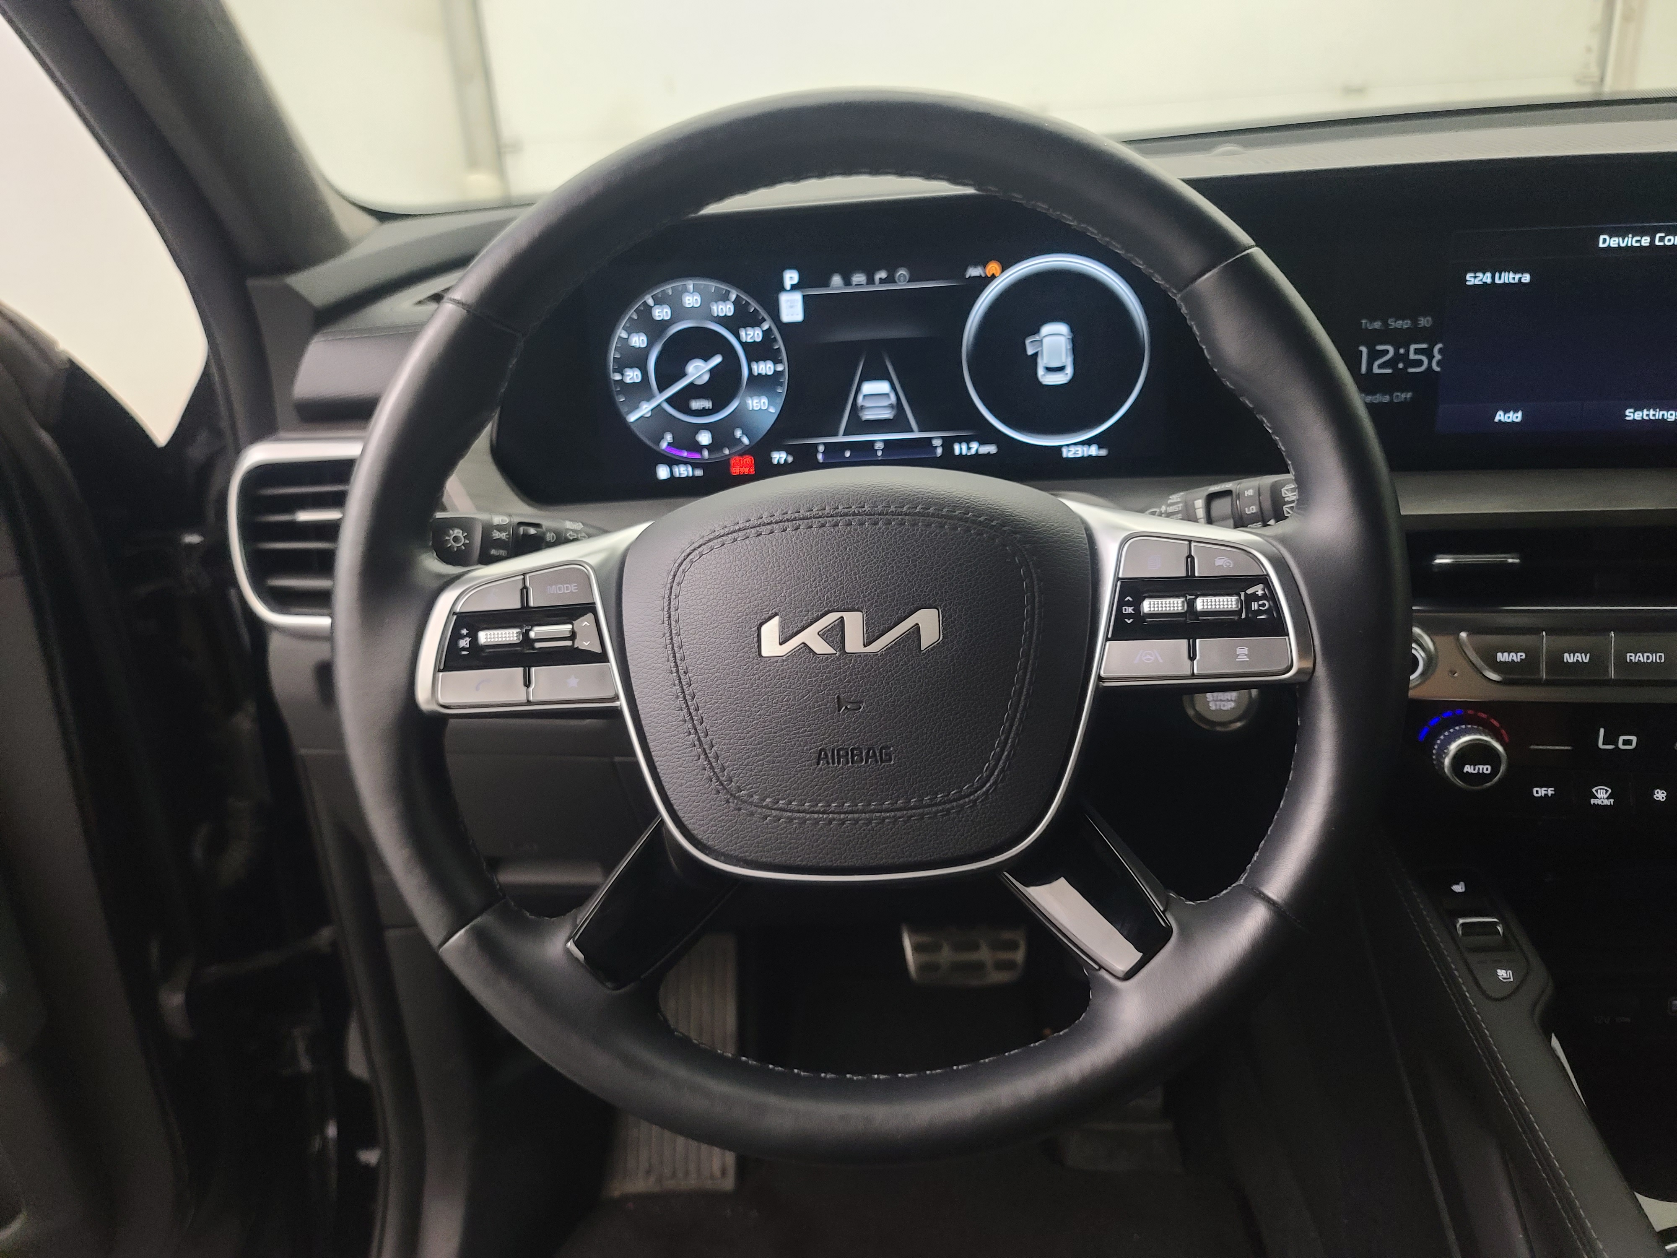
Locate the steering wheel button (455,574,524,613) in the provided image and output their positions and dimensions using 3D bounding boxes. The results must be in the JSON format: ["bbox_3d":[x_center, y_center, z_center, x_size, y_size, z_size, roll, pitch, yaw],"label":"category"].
[{"bbox_3d":[-0.128,-0.012,0.447,0.025,0.013,0.006,-2,-5,-5],"label":"steering wheel button"}]

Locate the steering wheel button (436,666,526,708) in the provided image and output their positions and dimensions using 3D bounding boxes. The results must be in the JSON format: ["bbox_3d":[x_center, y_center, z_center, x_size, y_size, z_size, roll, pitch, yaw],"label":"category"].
[{"bbox_3d":[-0.130,0.022,0.444,0.032,0.013,0.006,-2,-5,-5],"label":"steering wheel button"}]

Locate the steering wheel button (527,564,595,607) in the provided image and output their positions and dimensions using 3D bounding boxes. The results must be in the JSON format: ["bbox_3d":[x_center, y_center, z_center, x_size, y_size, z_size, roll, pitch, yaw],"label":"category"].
[{"bbox_3d":[-0.102,-0.015,0.450,0.024,0.014,0.006,-2,-5,-5],"label":"steering wheel button"}]

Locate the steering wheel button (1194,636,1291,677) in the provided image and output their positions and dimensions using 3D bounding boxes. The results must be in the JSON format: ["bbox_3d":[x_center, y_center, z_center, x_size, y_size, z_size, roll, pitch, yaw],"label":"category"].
[{"bbox_3d":[0.141,0.010,0.424,0.033,0.013,0.006,-1,-3,3],"label":"steering wheel button"}]

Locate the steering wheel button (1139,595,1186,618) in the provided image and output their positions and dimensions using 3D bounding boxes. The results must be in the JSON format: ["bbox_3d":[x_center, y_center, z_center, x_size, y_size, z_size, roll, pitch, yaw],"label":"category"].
[{"bbox_3d":[0.114,-0.008,0.427,0.016,0.007,0.008,-3,-5,16],"label":"steering wheel button"}]

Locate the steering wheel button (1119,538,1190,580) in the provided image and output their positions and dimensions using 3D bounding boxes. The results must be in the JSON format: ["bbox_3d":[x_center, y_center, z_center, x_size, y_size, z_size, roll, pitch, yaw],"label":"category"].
[{"bbox_3d":[0.111,-0.025,0.428,0.024,0.014,0.006,-1,-3,3],"label":"steering wheel button"}]

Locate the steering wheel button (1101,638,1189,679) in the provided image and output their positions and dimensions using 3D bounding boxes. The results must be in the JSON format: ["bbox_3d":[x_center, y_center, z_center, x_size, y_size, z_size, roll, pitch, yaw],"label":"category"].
[{"bbox_3d":[0.108,0.011,0.427,0.031,0.013,0.006,-1,-3,3],"label":"steering wheel button"}]

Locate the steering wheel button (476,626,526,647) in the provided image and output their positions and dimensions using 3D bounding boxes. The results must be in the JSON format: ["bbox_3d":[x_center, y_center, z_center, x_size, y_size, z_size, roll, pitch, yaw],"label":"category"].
[{"bbox_3d":[-0.124,0.003,0.445,0.018,0.007,0.007,-3,-3,7],"label":"steering wheel button"}]

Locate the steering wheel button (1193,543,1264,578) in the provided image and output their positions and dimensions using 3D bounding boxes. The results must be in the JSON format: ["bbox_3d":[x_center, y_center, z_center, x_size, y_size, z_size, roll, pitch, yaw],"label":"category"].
[{"bbox_3d":[0.136,-0.024,0.423,0.024,0.013,0.006,-3,-5,16],"label":"steering wheel button"}]

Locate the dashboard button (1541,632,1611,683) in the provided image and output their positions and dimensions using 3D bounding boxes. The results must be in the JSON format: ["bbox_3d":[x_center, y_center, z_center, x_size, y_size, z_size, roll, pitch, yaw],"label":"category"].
[{"bbox_3d":[0.355,0.014,0.583,0.030,0.022,0.007,0,4,9],"label":"dashboard button"}]

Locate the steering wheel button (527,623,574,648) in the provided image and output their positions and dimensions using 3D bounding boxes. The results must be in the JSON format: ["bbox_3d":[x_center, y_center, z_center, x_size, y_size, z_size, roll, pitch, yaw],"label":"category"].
[{"bbox_3d":[-0.105,0.002,0.447,0.017,0.008,0.008,-2,-5,-5],"label":"steering wheel button"}]

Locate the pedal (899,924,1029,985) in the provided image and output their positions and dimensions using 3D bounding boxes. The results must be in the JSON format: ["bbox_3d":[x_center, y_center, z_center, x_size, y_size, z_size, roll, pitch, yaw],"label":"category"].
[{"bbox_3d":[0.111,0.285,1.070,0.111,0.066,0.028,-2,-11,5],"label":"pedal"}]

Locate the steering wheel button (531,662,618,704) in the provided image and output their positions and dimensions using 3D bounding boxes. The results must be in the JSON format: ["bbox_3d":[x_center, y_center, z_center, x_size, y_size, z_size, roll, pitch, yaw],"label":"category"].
[{"bbox_3d":[-0.096,0.020,0.445,0.032,0.013,0.006,-3,-3,7],"label":"steering wheel button"}]

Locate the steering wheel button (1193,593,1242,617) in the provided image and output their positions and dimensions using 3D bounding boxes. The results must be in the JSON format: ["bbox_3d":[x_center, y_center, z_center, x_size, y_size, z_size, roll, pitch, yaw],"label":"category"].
[{"bbox_3d":[0.133,-0.008,0.422,0.017,0.008,0.007,-1,-3,3],"label":"steering wheel button"}]

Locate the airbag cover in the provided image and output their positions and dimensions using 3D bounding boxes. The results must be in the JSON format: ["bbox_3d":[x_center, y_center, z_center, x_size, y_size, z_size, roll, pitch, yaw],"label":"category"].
[{"bbox_3d":[0.006,0.015,0.449,0.174,0.148,0.050,-2,-1,5],"label":"airbag cover"}]

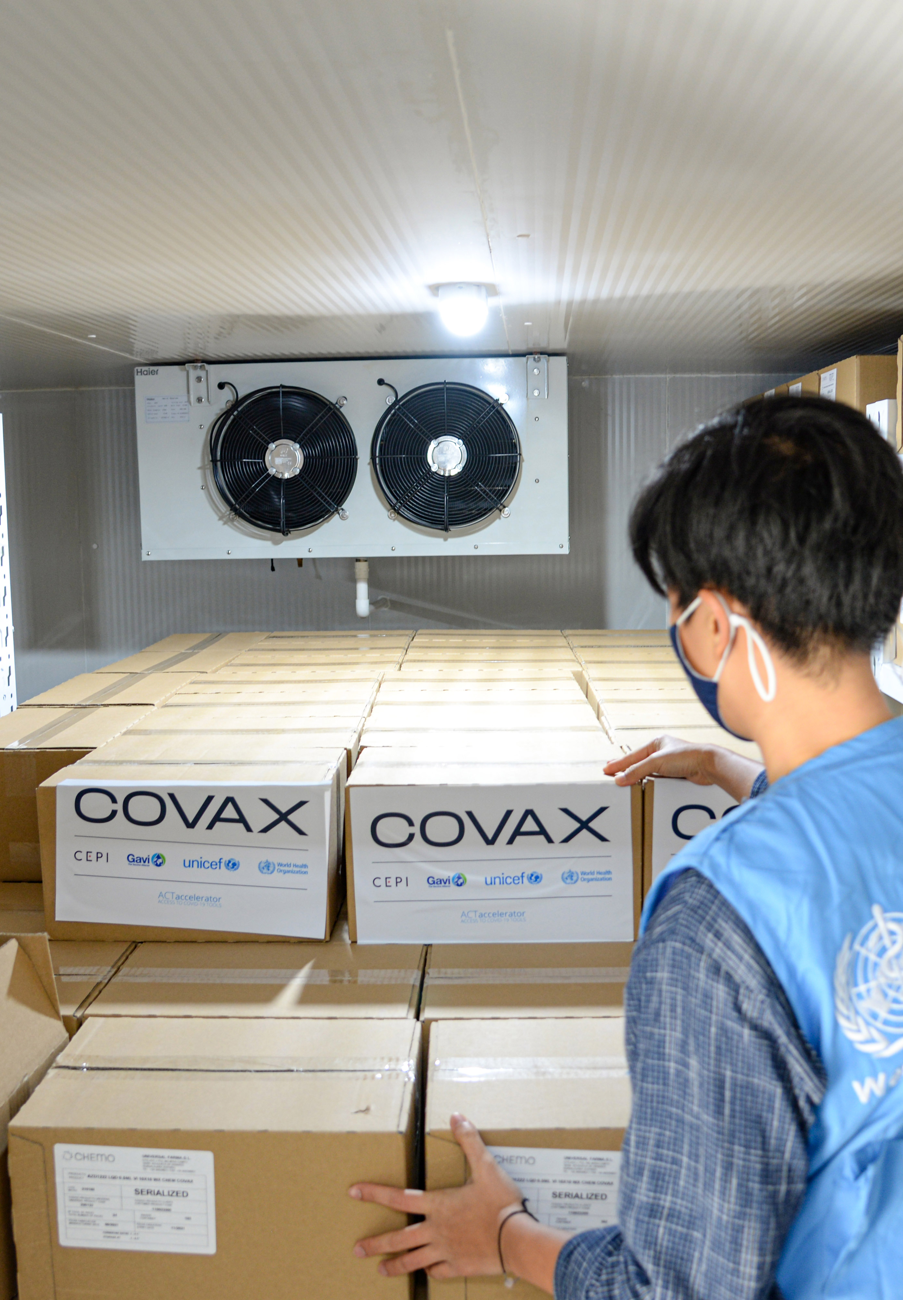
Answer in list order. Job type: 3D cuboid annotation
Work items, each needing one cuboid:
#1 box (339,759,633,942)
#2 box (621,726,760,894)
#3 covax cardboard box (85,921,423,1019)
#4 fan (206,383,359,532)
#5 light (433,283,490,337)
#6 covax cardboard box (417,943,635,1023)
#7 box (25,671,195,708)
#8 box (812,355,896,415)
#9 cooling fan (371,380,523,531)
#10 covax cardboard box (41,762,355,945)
[{"bbox_3d":[0.057,0.259,1.781,0.370,0.207,0.247,0,7,1],"label":"box"},{"bbox_3d":[0.434,0.255,1.784,0.370,0.207,0.247,0,7,1],"label":"box"},{"bbox_3d":[-0.229,0.509,1.618,0.383,0.211,0.254,-1,7,2],"label":"covax cardboard box"},{"bbox_3d":[-0.443,-0.511,3.479,0.401,0.391,0.100,0,7,4],"label":"fan"},{"bbox_3d":[0.020,-0.591,2.266,0.108,0.088,0.108,0,7,4],"label":"light"},{"bbox_3d":[0.158,0.495,1.563,0.370,0.207,0.247,0,7,1],"label":"covax cardboard box"},{"bbox_3d":[-0.657,0.183,2.609,0.254,0.211,0.383,0,7,4],"label":"box"},{"bbox_3d":[0.969,-0.523,2.857,0.247,0.207,0.370,0,7,4],"label":"box"},{"bbox_3d":[-0.010,-0.520,3.464,0.390,0.390,0.100,0,7,3],"label":"cooling fan"},{"bbox_3d":[-0.340,0.263,1.809,0.370,0.207,0.247,0,7,1],"label":"covax cardboard box"}]

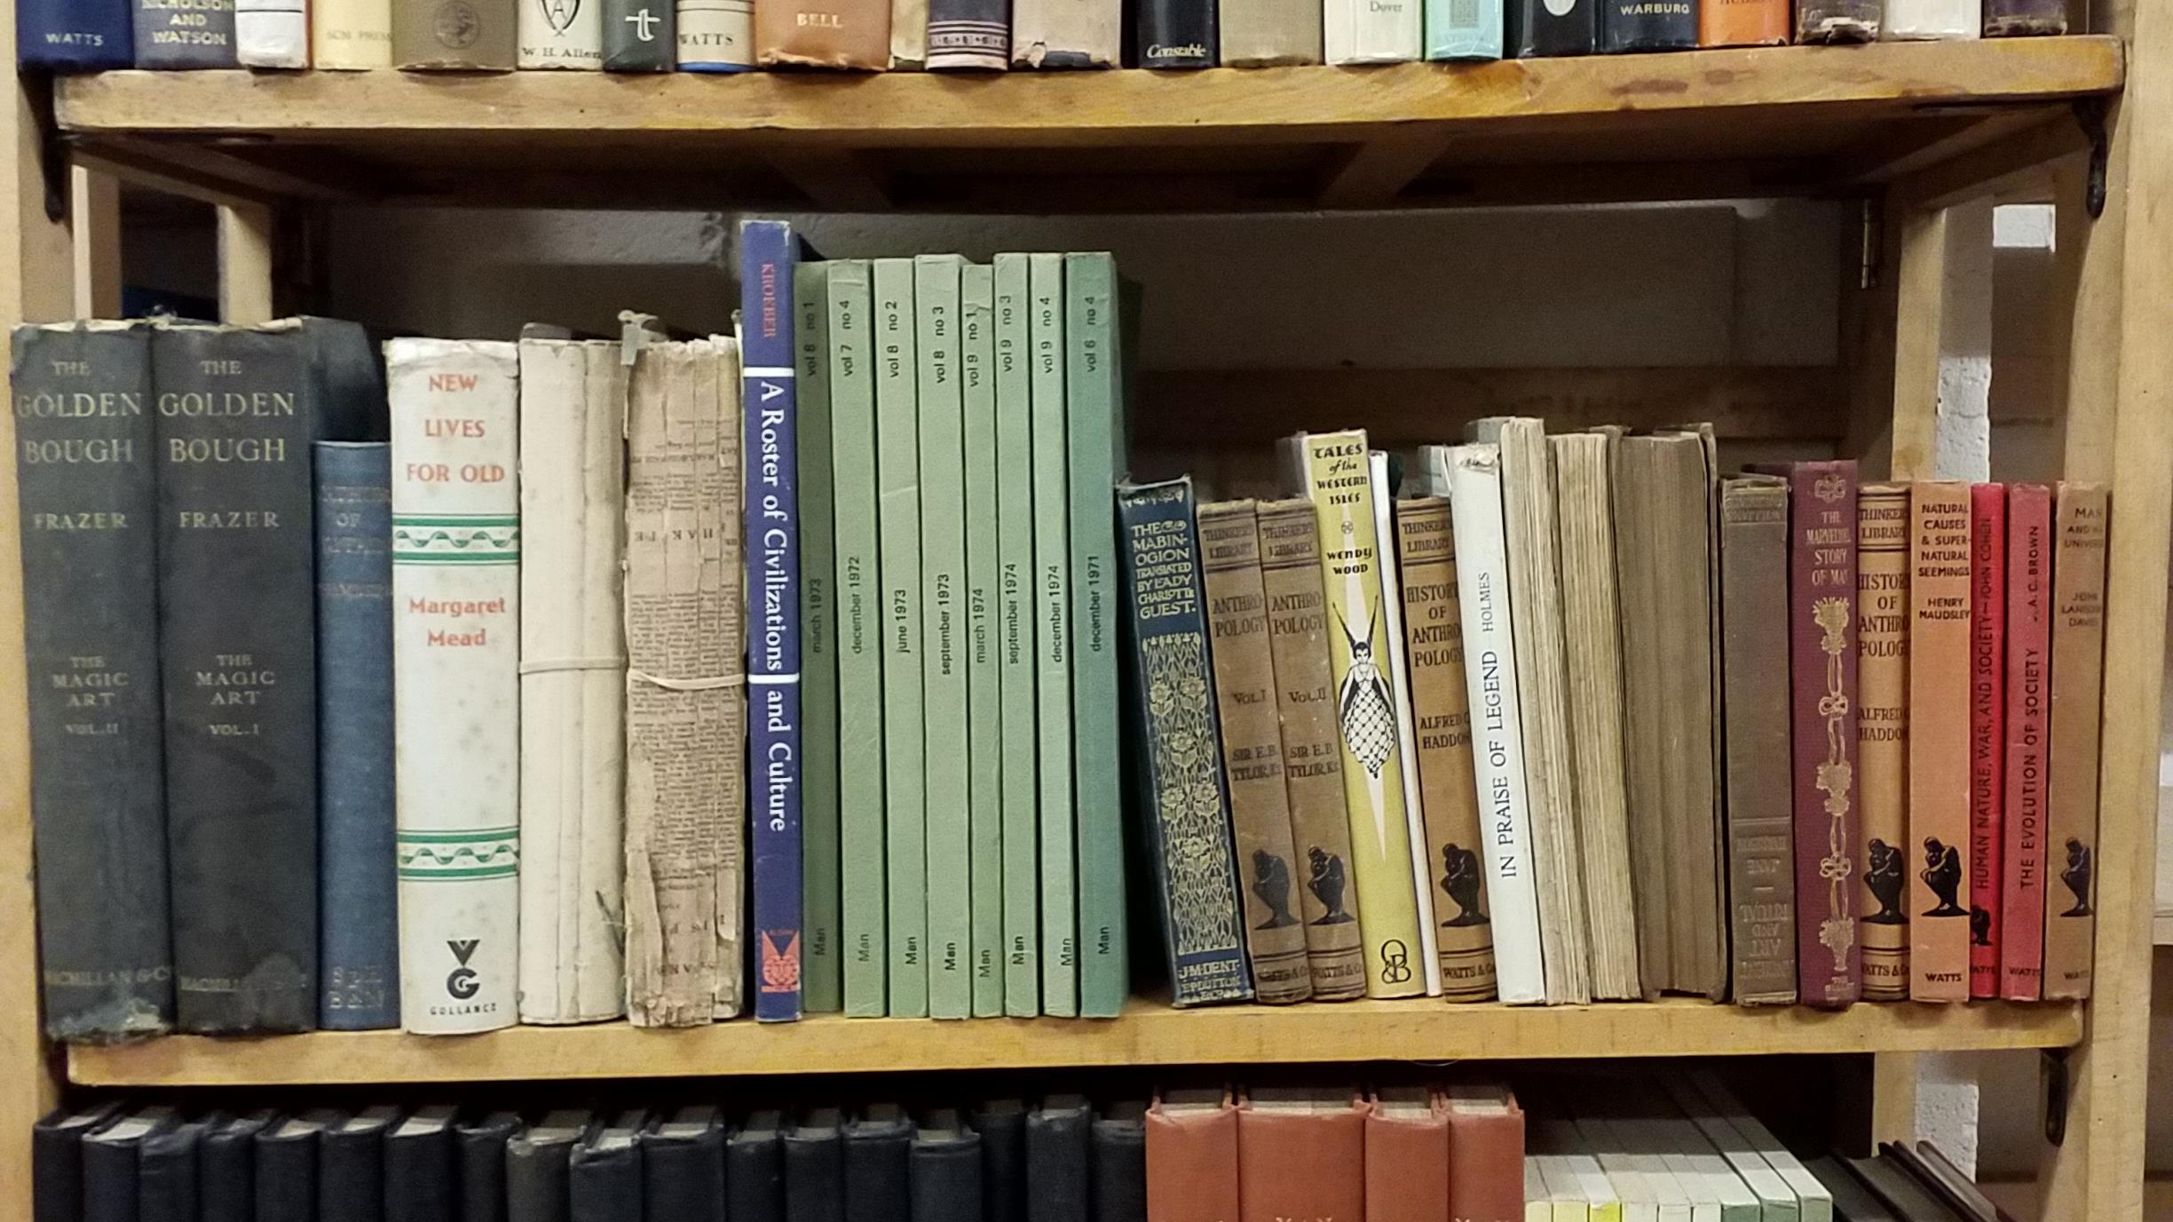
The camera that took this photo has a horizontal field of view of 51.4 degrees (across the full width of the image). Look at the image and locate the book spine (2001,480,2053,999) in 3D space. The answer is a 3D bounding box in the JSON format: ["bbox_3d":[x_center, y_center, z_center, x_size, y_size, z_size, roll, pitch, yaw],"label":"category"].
[{"bbox_3d":[0.304,0.040,0.785,0.013,0.167,0.108,-1,4,0],"label":"book spine"}]

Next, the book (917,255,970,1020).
[{"bbox_3d":[-0.041,0.005,0.806,0.014,0.247,0.152,0,4,3],"label":"book"}]

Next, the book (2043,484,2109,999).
[{"bbox_3d":[0.318,0.039,0.779,0.015,0.166,0.110,0,4,1],"label":"book"}]

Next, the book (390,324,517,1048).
[{"bbox_3d":[-0.203,0.021,0.805,0.040,0.225,0.145,0,4,1],"label":"book"}]

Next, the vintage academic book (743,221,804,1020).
[{"bbox_3d":[-0.102,-0.001,0.819,0.015,0.258,0.178,0,4,0],"label":"vintage academic book"}]

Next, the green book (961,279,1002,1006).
[{"bbox_3d":[-0.032,0.006,0.810,0.010,0.243,0.163,-1,4,1],"label":"green book"}]

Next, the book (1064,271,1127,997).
[{"bbox_3d":[0.009,0.004,0.806,0.014,0.247,0.152,-1,4,5],"label":"book"}]

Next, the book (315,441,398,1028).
[{"bbox_3d":[-0.236,0.037,0.796,0.025,0.191,0.127,0,4,0],"label":"book"}]

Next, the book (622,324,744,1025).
[{"bbox_3d":[-0.130,0.019,0.803,0.037,0.222,0.145,0,4,0],"label":"book"}]

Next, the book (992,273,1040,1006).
[{"bbox_3d":[-0.017,0.004,0.806,0.011,0.246,0.152,0,4,4],"label":"book"}]

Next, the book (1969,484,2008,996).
[{"bbox_3d":[0.290,0.039,0.780,0.010,0.165,0.110,-1,4,1],"label":"book"}]

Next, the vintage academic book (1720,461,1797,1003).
[{"bbox_3d":[0.218,0.040,0.787,0.021,0.170,0.112,-2,4,0],"label":"vintage academic book"}]

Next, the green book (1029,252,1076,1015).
[{"bbox_3d":[-0.009,0.004,0.809,0.010,0.246,0.163,-1,4,1],"label":"green book"}]

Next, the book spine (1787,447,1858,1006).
[{"bbox_3d":[0.239,0.037,0.785,0.019,0.176,0.120,-2,4,1],"label":"book spine"}]

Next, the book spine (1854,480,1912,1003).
[{"bbox_3d":[0.259,0.040,0.785,0.016,0.168,0.108,-1,4,0],"label":"book spine"}]

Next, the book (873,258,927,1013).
[{"bbox_3d":[-0.058,0.005,0.810,0.012,0.244,0.163,-1,4,1],"label":"book"}]

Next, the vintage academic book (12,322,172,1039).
[{"bbox_3d":[-0.320,0.019,0.809,0.045,0.232,0.150,-1,4,1],"label":"vintage academic book"}]

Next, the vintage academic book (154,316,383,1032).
[{"bbox_3d":[-0.273,0.018,0.808,0.048,0.231,0.150,0,4,1],"label":"vintage academic book"}]

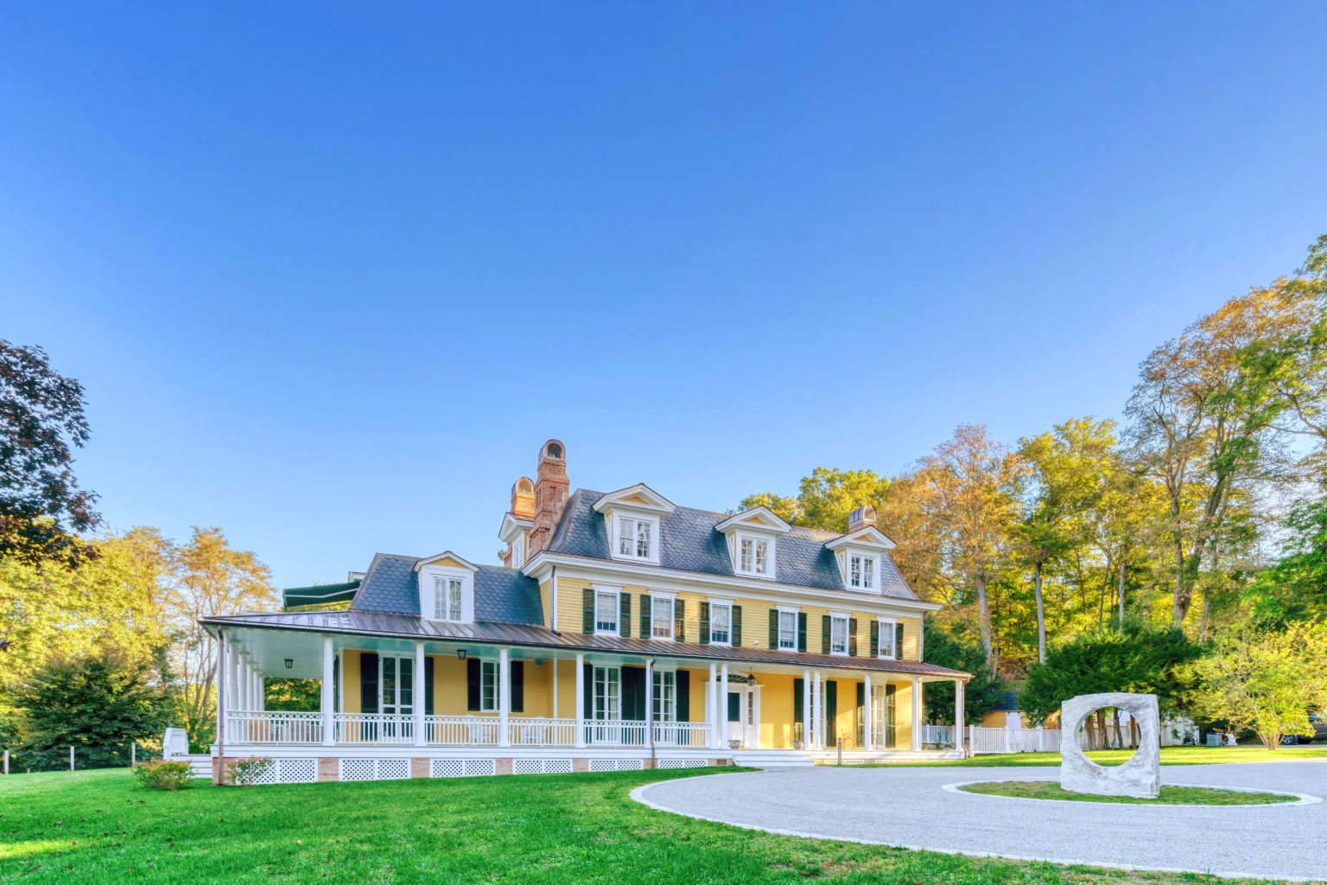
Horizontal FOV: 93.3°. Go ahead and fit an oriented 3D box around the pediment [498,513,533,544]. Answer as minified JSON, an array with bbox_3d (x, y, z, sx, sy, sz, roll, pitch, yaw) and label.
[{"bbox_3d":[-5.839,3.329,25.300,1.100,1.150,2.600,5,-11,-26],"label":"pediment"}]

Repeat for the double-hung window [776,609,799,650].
[{"bbox_3d":[5.242,7.887,26.400,1.100,1.830,0.150,5,-11,-26],"label":"double-hung window"}]

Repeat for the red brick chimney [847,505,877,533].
[{"bbox_3d":[9.435,3.662,29.700,0.950,1.450,0.950,5,-11,-26],"label":"red brick chimney"}]

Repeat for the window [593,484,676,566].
[{"bbox_3d":[-1.146,3.215,22.764,2.500,2.650,1.600,11,-27,-23],"label":"window"}]

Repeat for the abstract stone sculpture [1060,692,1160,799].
[{"bbox_3d":[8.405,5.664,11.800,0.450,1.750,1.500,9,-14,-42],"label":"abstract stone sculpture"}]

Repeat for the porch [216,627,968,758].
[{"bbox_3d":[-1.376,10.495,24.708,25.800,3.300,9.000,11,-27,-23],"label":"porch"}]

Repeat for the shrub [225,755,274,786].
[{"bbox_3d":[-10.695,8.486,16.200,1.150,0.700,0.900,5,-11,-26],"label":"shrub"}]

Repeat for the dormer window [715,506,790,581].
[{"bbox_3d":[3.438,4.186,24.704,2.500,2.600,1.600,11,-27,-23],"label":"dormer window"}]

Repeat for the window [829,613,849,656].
[{"bbox_3d":[7.763,8.451,27.600,1.100,1.850,0.150,5,-11,-26],"label":"window"}]

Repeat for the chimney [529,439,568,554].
[{"bbox_3d":[-4.167,1.979,23.000,1.100,4.100,1.250,5,-11,-26],"label":"chimney"}]

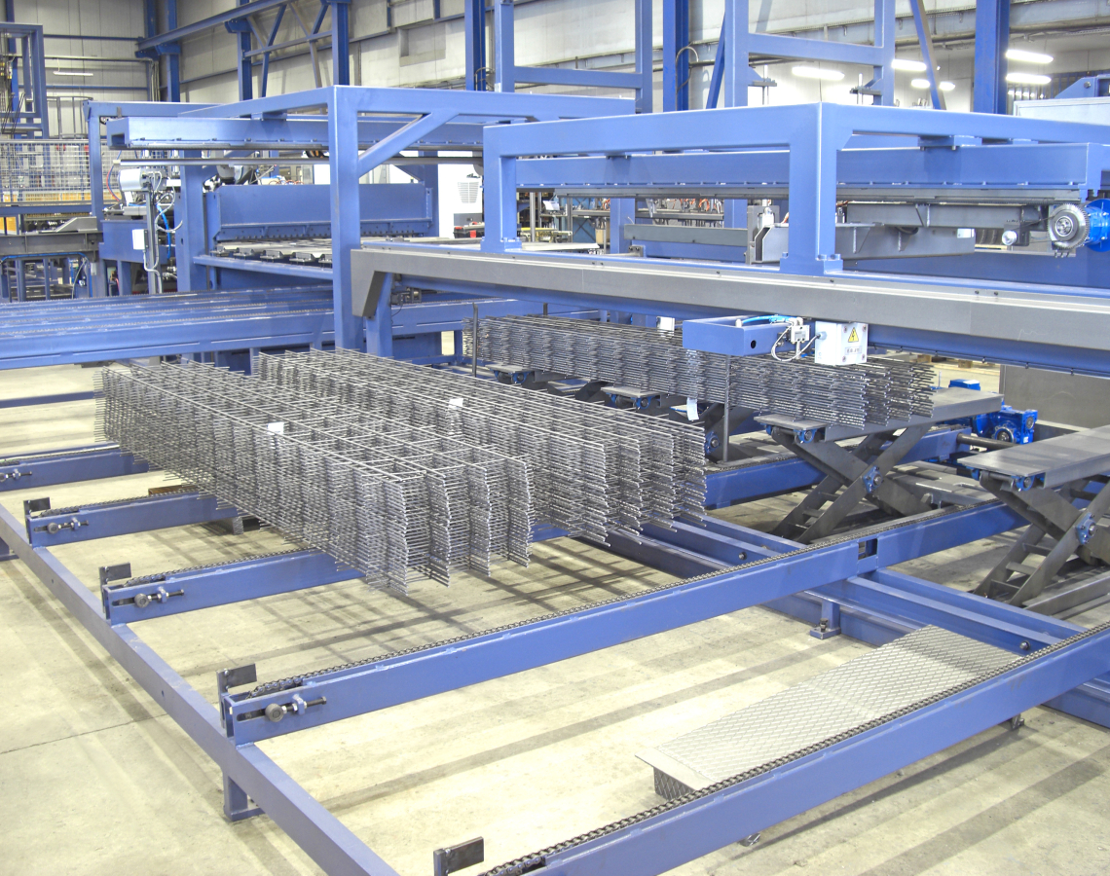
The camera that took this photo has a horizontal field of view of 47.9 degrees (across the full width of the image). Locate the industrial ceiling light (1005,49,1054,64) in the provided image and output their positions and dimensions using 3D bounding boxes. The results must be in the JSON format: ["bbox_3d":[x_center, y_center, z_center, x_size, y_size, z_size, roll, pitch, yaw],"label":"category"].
[{"bbox_3d":[8.248,-6.600,21.676,1.500,0.130,0.160,-9,14,-35],"label":"industrial ceiling light"}]

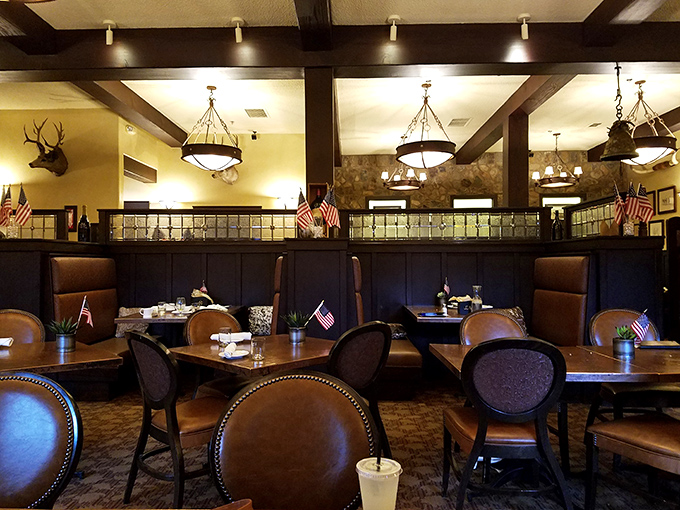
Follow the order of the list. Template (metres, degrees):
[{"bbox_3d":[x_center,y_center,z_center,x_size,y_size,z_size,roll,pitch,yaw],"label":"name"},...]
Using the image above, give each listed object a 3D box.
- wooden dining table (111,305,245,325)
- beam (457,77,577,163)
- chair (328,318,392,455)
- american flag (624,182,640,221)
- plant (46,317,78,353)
[{"bbox_3d":[-1.648,1.007,5.523,0.930,0.760,1.330,0,-1,1],"label":"wooden dining table"},{"bbox_3d":[2.731,-2.223,8.577,0.310,0.260,5.900,0,-1,1],"label":"beam"},{"bbox_3d":[-0.076,0.908,3.327,0.540,0.970,0.620,1,-2,-43],"label":"chair"},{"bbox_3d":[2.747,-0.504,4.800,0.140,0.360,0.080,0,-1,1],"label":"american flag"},{"bbox_3d":[-1.716,0.488,3.161,0.180,0.210,0.180,0,-1,1],"label":"plant"}]

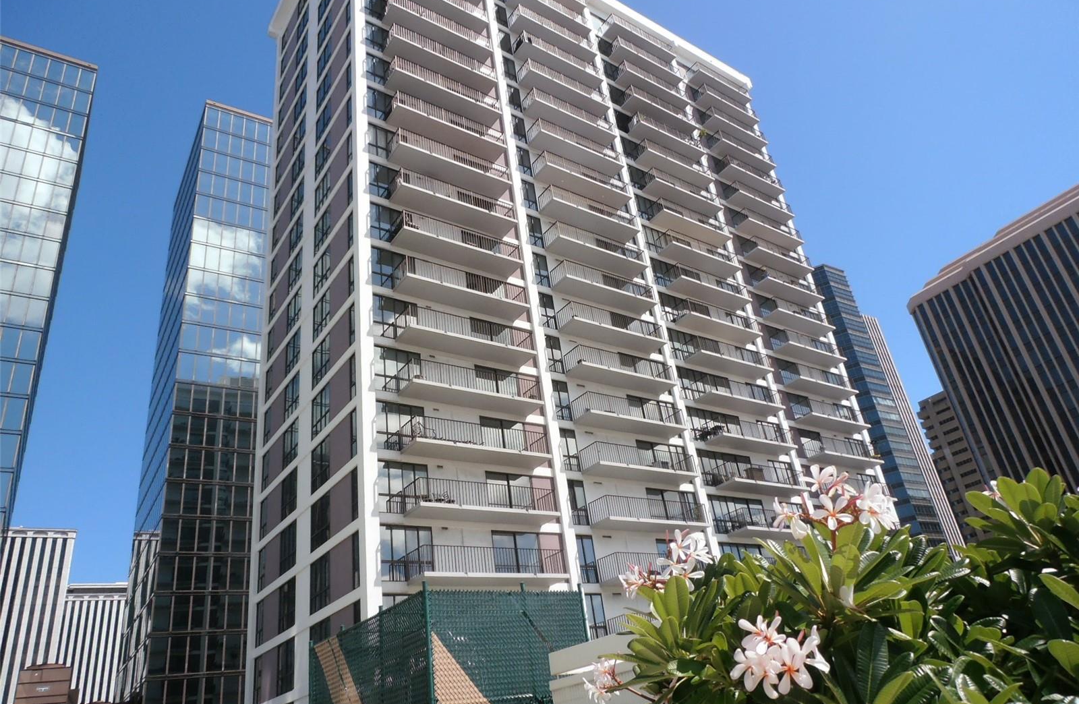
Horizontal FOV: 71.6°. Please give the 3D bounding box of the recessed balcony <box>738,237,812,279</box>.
[{"bbox_3d":[18.532,-7.266,58.070,6.751,1.191,1.408,12,-34,-34],"label":"recessed balcony"}]

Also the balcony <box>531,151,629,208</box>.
[{"bbox_3d":[2.805,-10.913,48.137,6.884,1.238,1.485,12,-34,-34],"label":"balcony"}]

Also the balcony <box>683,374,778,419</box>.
[{"bbox_3d":[12.642,2.882,47.277,6.900,1.238,1.485,12,-34,-34],"label":"balcony"}]

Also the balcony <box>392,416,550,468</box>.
[{"bbox_3d":[-2.705,4.086,33.367,6.926,1.185,1.434,12,-34,-34],"label":"balcony"}]

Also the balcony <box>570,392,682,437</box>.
[{"bbox_3d":[4.922,3.519,40.424,6.884,1.238,1.485,12,-34,-34],"label":"balcony"}]

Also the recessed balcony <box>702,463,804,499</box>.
[{"bbox_3d":[13.215,7.653,44.452,6.965,1.205,1.611,12,-34,-34],"label":"recessed balcony"}]

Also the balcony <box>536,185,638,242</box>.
[{"bbox_3d":[3.186,-8.534,46.998,6.976,1.192,1.467,12,-34,-34],"label":"balcony"}]

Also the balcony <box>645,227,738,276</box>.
[{"bbox_3d":[11.267,-6.754,52.547,6.978,1.192,1.467,12,-34,-34],"label":"balcony"}]

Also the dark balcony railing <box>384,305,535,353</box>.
[{"bbox_3d":[-3.463,-0.738,36.271,6.918,1.086,1.430,12,-34,-34],"label":"dark balcony railing"}]

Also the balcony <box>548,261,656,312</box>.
[{"bbox_3d":[3.863,-3.694,43.943,6.940,1.185,1.434,12,-34,-34],"label":"balcony"}]

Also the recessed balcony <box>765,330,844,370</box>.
[{"bbox_3d":[19.800,-0.127,55.074,7.018,1.205,1.611,12,-34,-34],"label":"recessed balcony"}]

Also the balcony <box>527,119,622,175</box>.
[{"bbox_3d":[2.410,-13.109,48.503,6.790,1.191,1.408,12,-34,-34],"label":"balcony"}]

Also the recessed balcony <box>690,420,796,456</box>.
[{"bbox_3d":[13.046,5.310,46.086,6.978,1.192,1.467,12,-34,-34],"label":"recessed balcony"}]

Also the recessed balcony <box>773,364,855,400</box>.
[{"bbox_3d":[20.164,2.200,53.740,6.872,1.185,1.434,12,-34,-34],"label":"recessed balcony"}]

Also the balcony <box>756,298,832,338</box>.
[{"bbox_3d":[19.582,-2.550,56.630,6.891,1.238,1.485,12,-34,-34],"label":"balcony"}]

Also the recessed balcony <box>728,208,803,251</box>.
[{"bbox_3d":[18.388,-9.679,60.175,7.018,1.205,1.611,12,-34,-34],"label":"recessed balcony"}]

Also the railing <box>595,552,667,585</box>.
[{"bbox_3d":[5.955,10.681,36.622,6.884,1.086,1.430,12,-34,-34],"label":"railing"}]

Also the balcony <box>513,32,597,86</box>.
[{"bbox_3d":[1.341,-20.327,52.926,6.885,1.205,1.611,12,-34,-34],"label":"balcony"}]

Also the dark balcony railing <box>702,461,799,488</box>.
[{"bbox_3d":[13.348,7.663,44.829,6.799,1.040,1.412,12,-34,-34],"label":"dark balcony railing"}]

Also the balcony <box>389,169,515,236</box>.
[{"bbox_3d":[-4.513,-7.820,39.806,6.958,1.205,1.611,12,-34,-34],"label":"balcony"}]

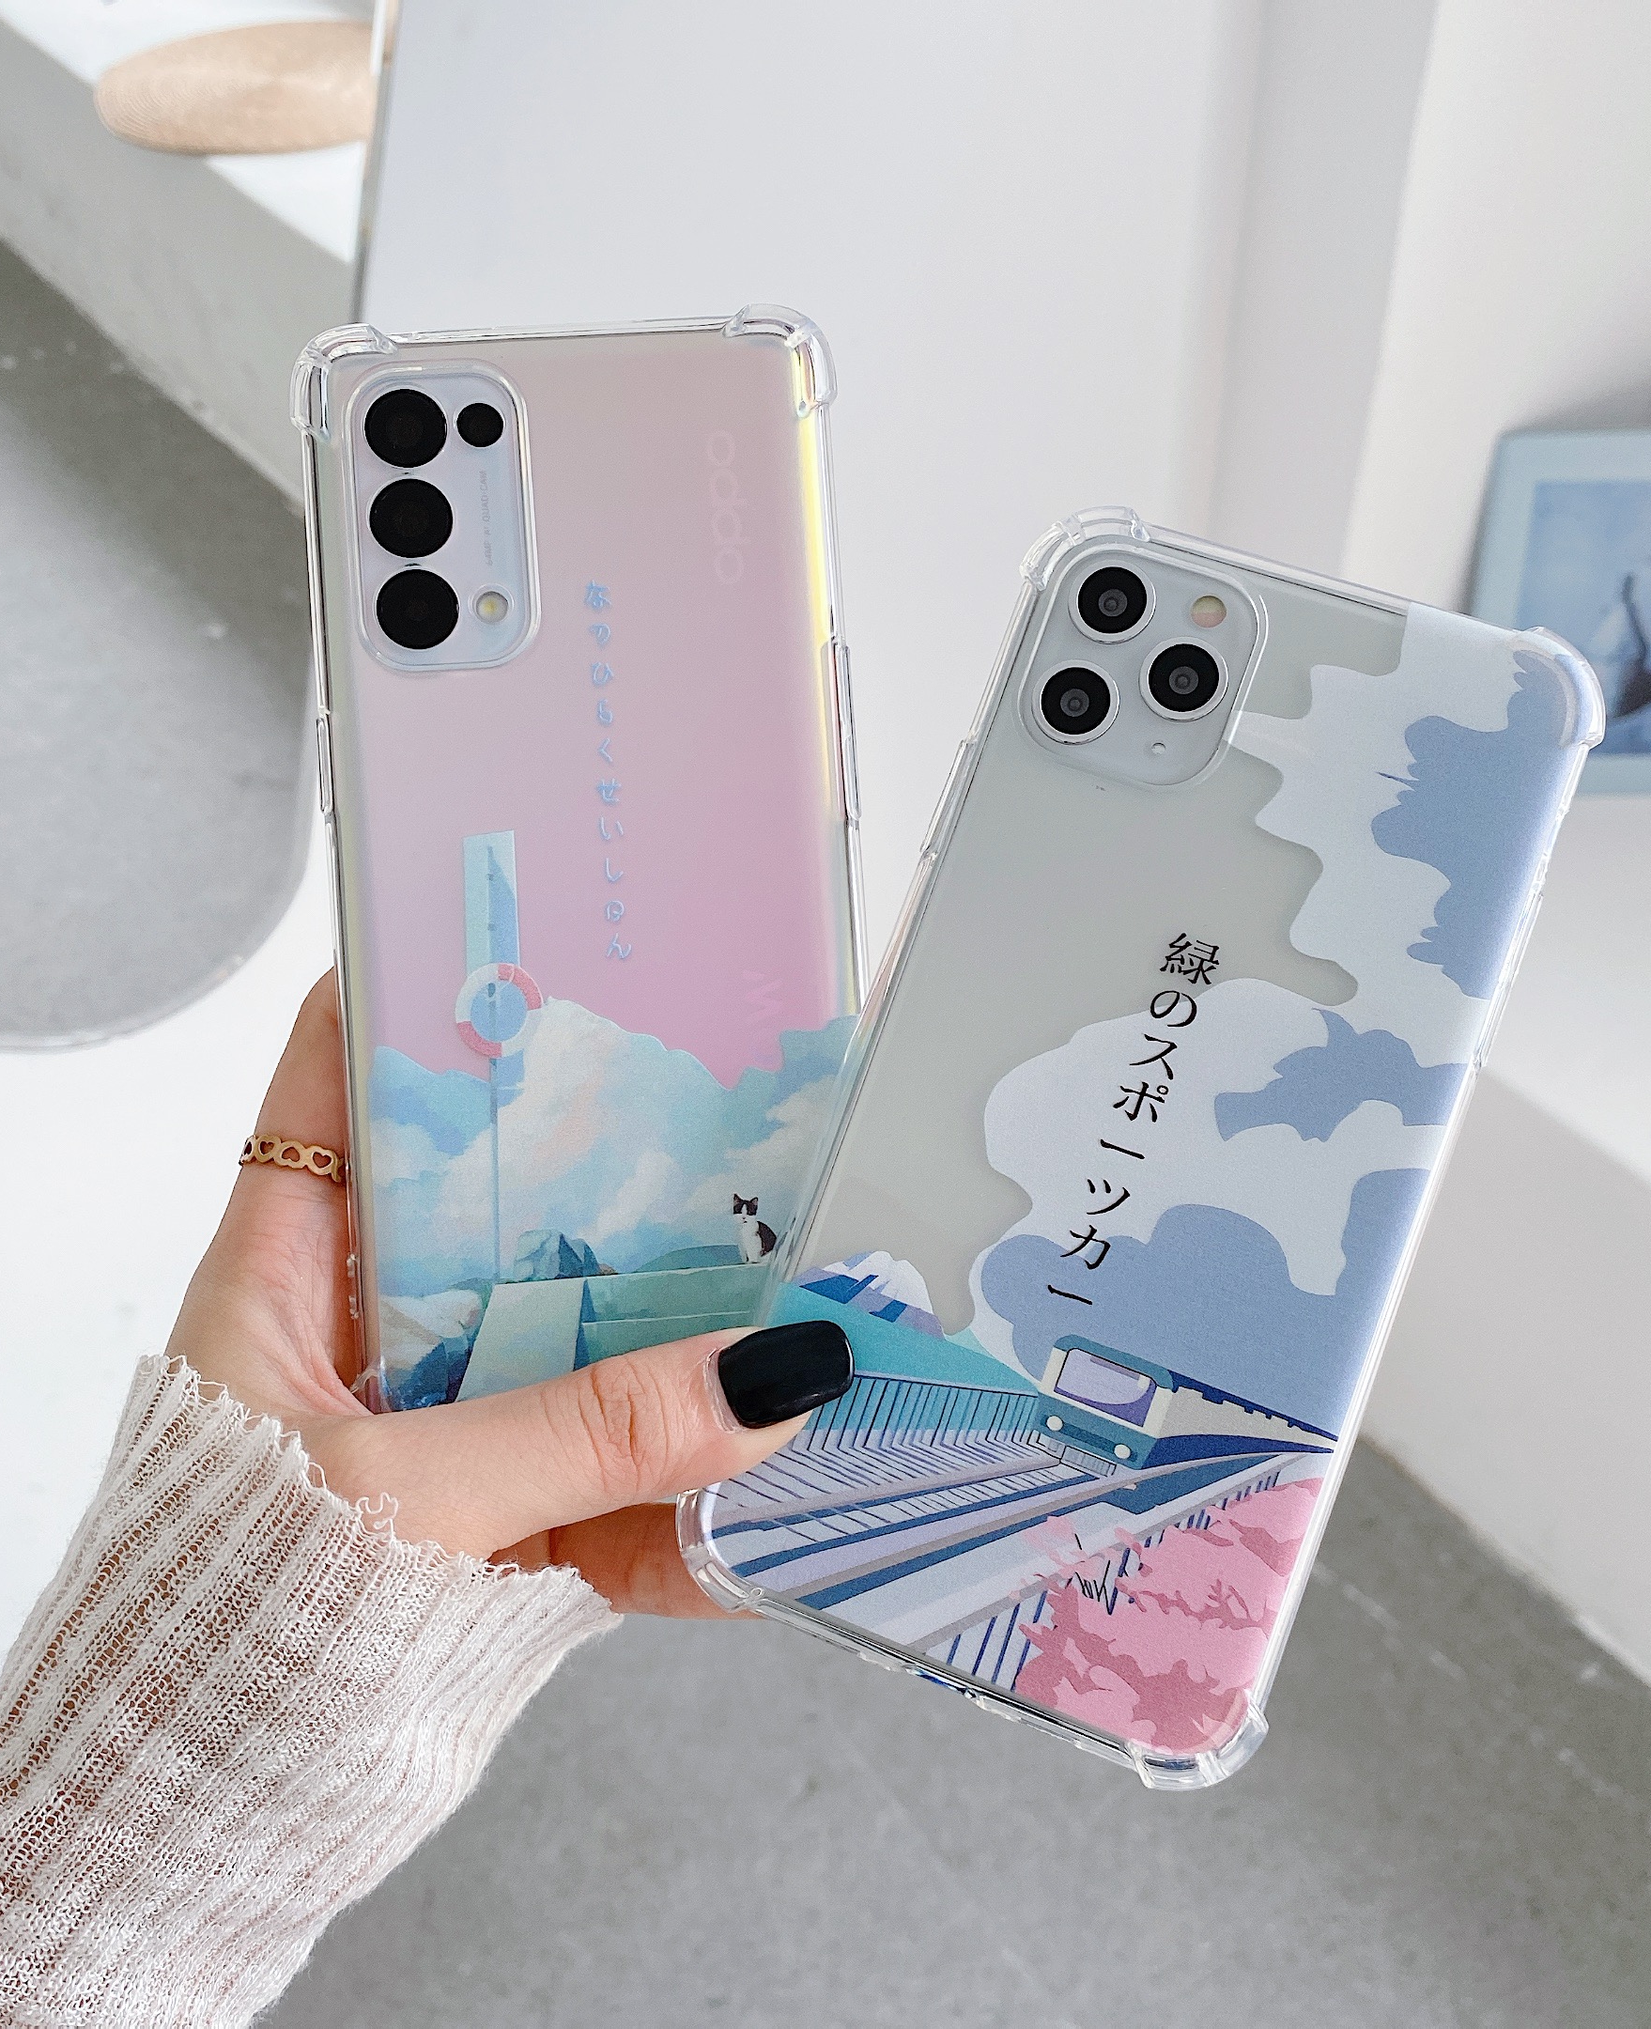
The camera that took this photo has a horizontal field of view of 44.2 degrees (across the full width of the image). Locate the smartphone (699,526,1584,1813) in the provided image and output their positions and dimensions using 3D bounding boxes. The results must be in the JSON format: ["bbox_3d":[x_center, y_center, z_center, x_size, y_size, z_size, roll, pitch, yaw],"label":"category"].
[{"bbox_3d":[0.043,0.013,0.277,0.083,0.011,0.164,19,83,9],"label":"smartphone"}]

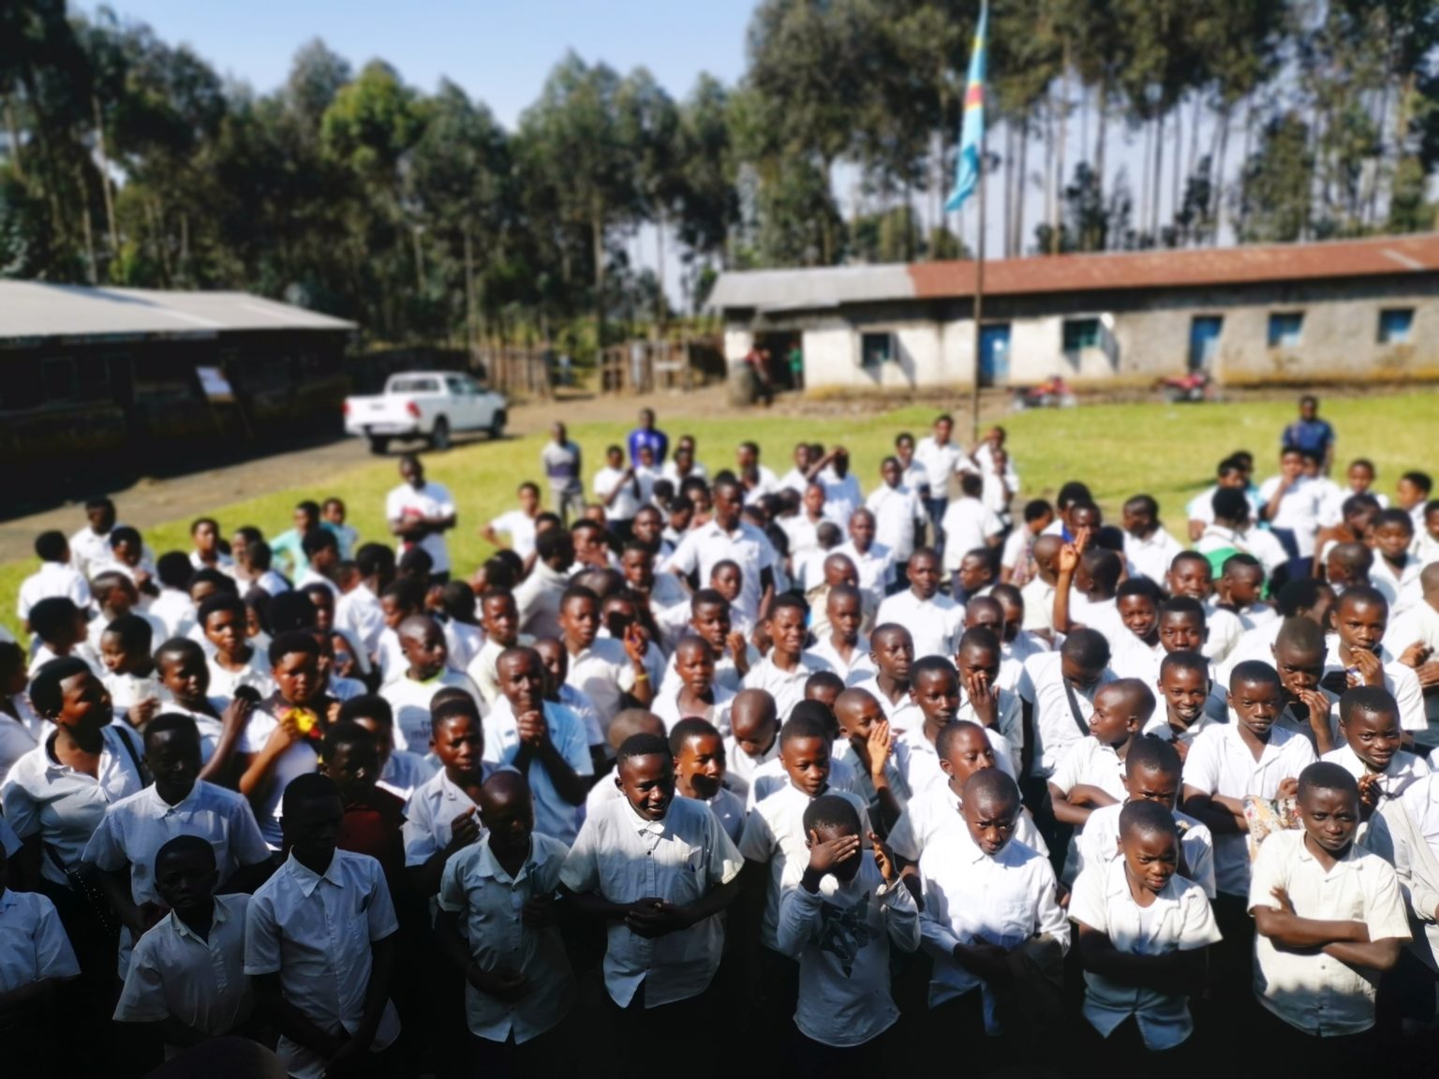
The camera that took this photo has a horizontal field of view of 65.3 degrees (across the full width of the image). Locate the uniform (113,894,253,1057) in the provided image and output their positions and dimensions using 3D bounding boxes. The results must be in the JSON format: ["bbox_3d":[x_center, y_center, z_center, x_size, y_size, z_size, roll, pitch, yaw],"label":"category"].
[{"bbox_3d":[-1.312,1.146,2.820,0.390,0.540,0.250,-8,13,-32],"label":"uniform"}]

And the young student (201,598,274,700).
[{"bbox_3d":[-1.850,0.934,4.442,0.390,1.470,0.260,-6,12,-21],"label":"young student"}]

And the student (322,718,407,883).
[{"bbox_3d":[-1.115,1.227,3.650,0.400,1.349,0.270,-6,12,-24],"label":"student"}]

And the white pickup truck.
[{"bbox_3d":[-6.931,-3.193,27.263,1.850,1.800,5.250,1,11,14],"label":"white pickup truck"}]

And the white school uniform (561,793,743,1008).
[{"bbox_3d":[-0.168,0.982,3.106,0.480,0.610,0.270,-2,11,-2],"label":"white school uniform"}]

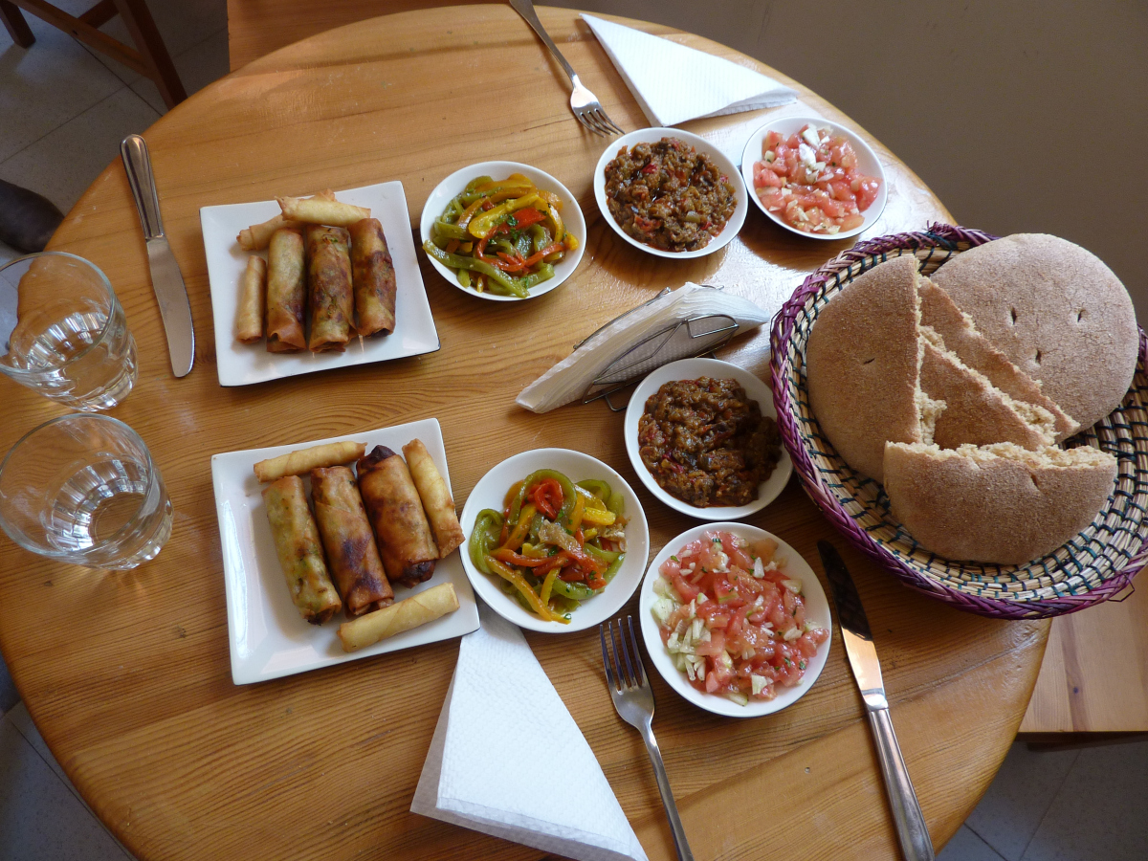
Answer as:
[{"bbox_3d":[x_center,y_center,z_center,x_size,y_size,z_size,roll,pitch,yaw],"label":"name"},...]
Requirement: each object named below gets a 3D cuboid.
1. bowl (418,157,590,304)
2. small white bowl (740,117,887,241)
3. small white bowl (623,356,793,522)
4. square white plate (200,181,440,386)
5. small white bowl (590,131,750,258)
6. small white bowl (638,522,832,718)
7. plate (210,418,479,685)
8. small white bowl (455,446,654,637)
[{"bbox_3d":[-0.054,-0.145,0.632,0.123,0.029,0.123,3,68,-7],"label":"bowl"},{"bbox_3d":[0.195,-0.202,0.689,0.123,0.029,0.123,3,68,-7],"label":"small white bowl"},{"bbox_3d":[0.093,0.009,0.591,0.123,0.029,0.123,3,68,-7],"label":"small white bowl"},{"bbox_3d":[-0.185,-0.106,0.604,0.146,0.020,0.146,-11,70,-12],"label":"square white plate"},{"bbox_3d":[0.075,-0.183,0.665,0.123,0.029,0.123,3,68,-7],"label":"small white bowl"},{"bbox_3d":[0.102,0.124,0.546,0.123,0.029,0.123,3,68,-7],"label":"small white bowl"},{"bbox_3d":[-0.147,0.074,0.536,0.146,0.020,0.146,-10,70,-12],"label":"plate"},{"bbox_3d":[-0.013,0.074,0.550,0.123,0.029,0.123,3,68,-7],"label":"small white bowl"}]

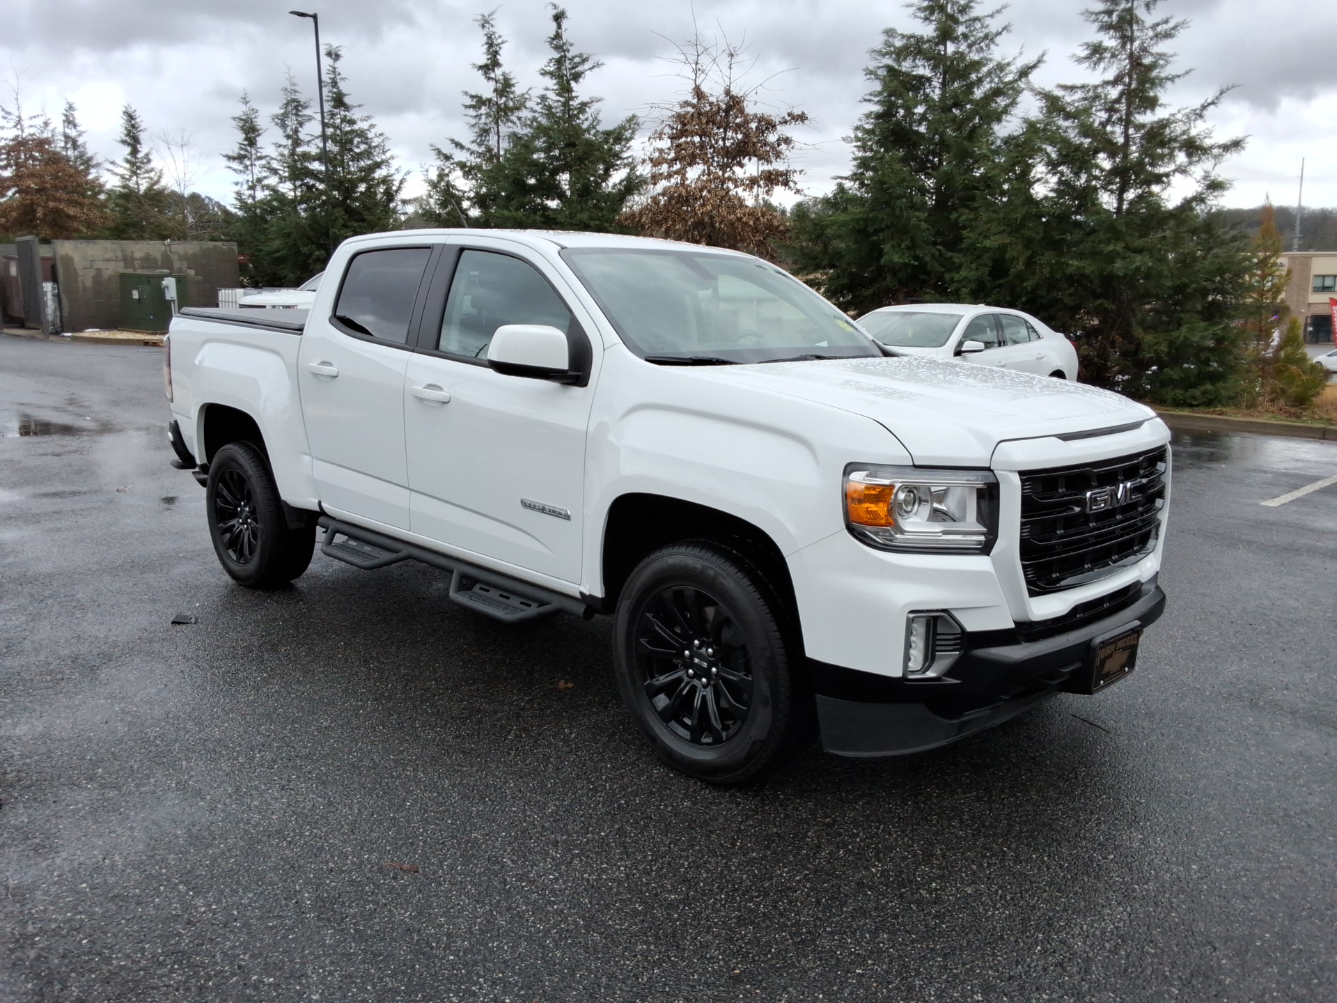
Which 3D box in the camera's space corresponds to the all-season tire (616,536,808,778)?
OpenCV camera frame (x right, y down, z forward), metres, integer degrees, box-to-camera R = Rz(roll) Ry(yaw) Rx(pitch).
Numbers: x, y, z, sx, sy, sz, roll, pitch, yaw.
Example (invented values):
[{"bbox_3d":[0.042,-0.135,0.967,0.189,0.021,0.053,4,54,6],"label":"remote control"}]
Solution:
[{"bbox_3d":[0.157,0.479,3.353,0.262,0.752,0.752,-9,14,-44],"label":"all-season tire"}]

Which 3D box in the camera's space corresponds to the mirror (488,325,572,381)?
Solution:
[{"bbox_3d":[-0.452,-0.490,3.550,0.220,0.185,0.170,-8,13,-44],"label":"mirror"}]

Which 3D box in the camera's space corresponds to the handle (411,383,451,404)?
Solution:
[{"bbox_3d":[-0.894,-0.409,4.106,0.055,0.058,0.235,-8,13,-44],"label":"handle"}]

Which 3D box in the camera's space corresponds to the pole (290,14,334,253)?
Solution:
[{"bbox_3d":[-11.140,-10.066,33.736,0.950,9.720,0.350,-3,10,-16],"label":"pole"}]

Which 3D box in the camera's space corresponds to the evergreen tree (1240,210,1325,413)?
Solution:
[{"bbox_3d":[8.176,-2.657,14.636,1.250,2.720,1.250,6,11,28],"label":"evergreen tree"}]

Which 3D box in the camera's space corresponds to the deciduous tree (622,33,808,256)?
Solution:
[{"bbox_3d":[1.040,-6.414,24.154,4.100,7.600,4.100,0,10,0],"label":"deciduous tree"}]

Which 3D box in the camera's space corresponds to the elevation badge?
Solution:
[{"bbox_3d":[-0.422,0.027,3.704,0.012,0.038,0.275,-9,14,-44],"label":"elevation badge"}]

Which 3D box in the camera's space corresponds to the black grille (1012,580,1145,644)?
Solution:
[{"bbox_3d":[1.291,0.320,3.289,0.890,0.120,0.110,-9,14,-44],"label":"black grille"}]

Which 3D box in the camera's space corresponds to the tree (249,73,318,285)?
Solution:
[{"bbox_3d":[-11.234,-8.753,32.676,2.500,7.860,2.500,0,10,0],"label":"tree"}]

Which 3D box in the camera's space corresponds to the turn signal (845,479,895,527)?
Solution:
[{"bbox_3d":[0.523,0.002,2.801,0.120,0.120,0.095,-3,10,-19],"label":"turn signal"}]

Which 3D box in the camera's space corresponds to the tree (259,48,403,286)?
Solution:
[{"bbox_3d":[-10.740,-10.009,35.285,4.500,9.070,4.500,-3,10,-16],"label":"tree"}]

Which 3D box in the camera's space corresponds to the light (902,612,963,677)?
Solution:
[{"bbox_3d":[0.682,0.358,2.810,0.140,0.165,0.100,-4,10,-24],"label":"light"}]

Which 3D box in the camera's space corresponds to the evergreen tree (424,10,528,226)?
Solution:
[{"bbox_3d":[-4.312,-7.880,27.222,3.600,8.350,3.600,-1,10,-9],"label":"evergreen tree"}]

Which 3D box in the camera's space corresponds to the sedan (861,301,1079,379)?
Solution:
[{"bbox_3d":[3.300,-1.650,13.240,1.850,1.460,4.860,9,13,43],"label":"sedan"}]

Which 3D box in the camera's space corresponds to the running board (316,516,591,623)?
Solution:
[{"bbox_3d":[-0.982,0.267,4.328,0.180,0.155,1.970,-9,14,-44],"label":"running board"}]

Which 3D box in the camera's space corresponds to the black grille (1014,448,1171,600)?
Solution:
[{"bbox_3d":[1.287,0.044,3.230,0.990,0.355,0.110,-8,13,-44],"label":"black grille"}]

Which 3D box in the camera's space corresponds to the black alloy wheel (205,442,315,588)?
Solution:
[{"bbox_3d":[-2.123,0.058,5.613,0.270,0.775,0.775,-8,13,-44],"label":"black alloy wheel"}]

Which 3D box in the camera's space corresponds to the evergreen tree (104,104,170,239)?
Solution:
[{"bbox_3d":[-19.823,-10.673,40.701,2.900,8.100,2.900,-4,11,-25],"label":"evergreen tree"}]

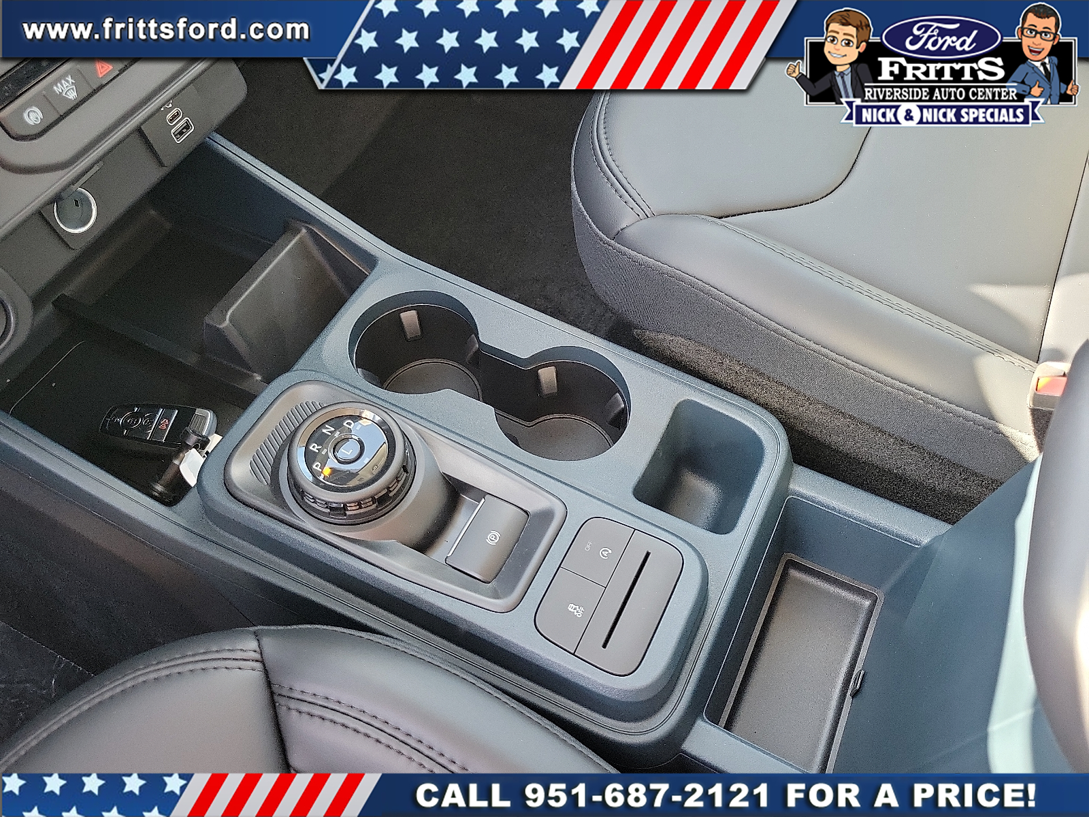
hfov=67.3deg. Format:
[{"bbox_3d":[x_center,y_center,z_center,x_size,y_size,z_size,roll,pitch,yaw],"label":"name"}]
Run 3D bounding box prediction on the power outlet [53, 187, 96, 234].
[{"bbox_3d":[-0.278,-0.117,0.479,0.014,0.026,0.026,17,57,24],"label":"power outlet"}]

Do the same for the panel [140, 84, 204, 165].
[{"bbox_3d":[-0.237,-0.183,0.521,0.012,0.033,0.048,17,57,24],"label":"panel"}]

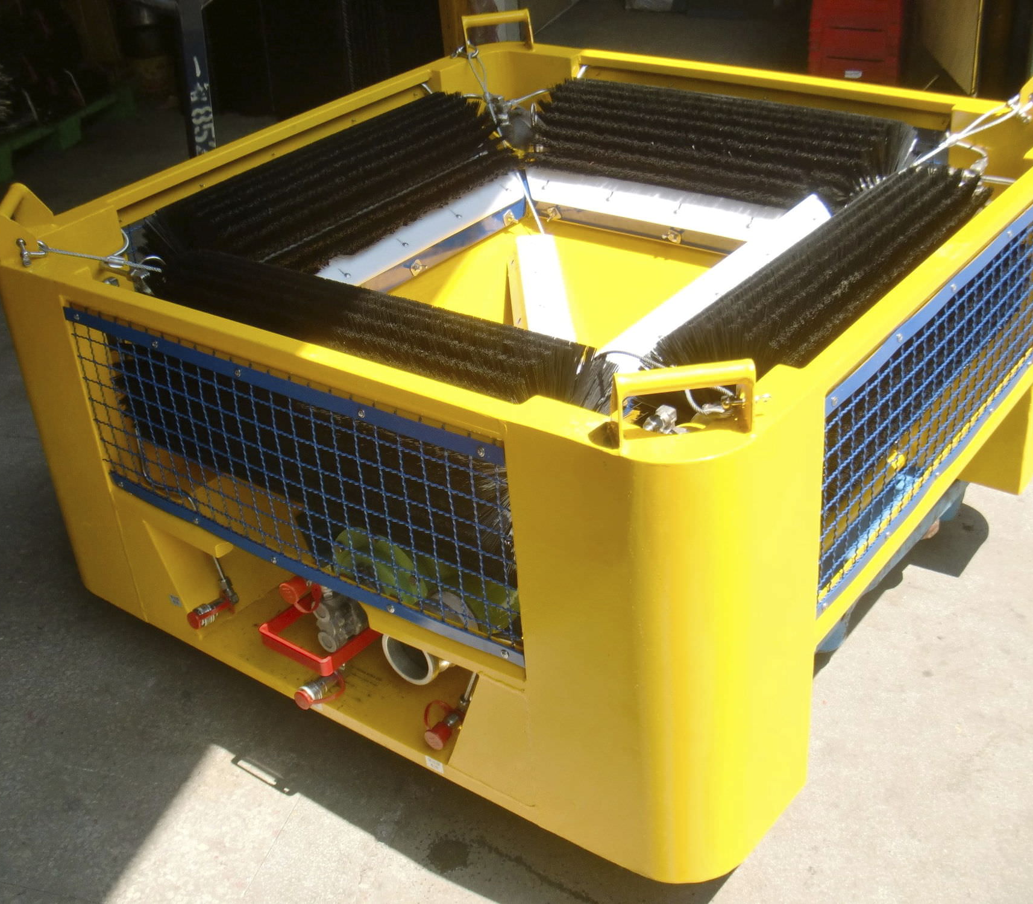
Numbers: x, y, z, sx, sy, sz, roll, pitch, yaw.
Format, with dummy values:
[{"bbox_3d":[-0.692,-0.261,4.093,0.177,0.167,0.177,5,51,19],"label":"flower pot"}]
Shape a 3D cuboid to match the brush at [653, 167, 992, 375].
[{"bbox_3d":[0.513,-0.167,2.090,0.342,0.342,0.812,18,37,33],"label":"brush"}]

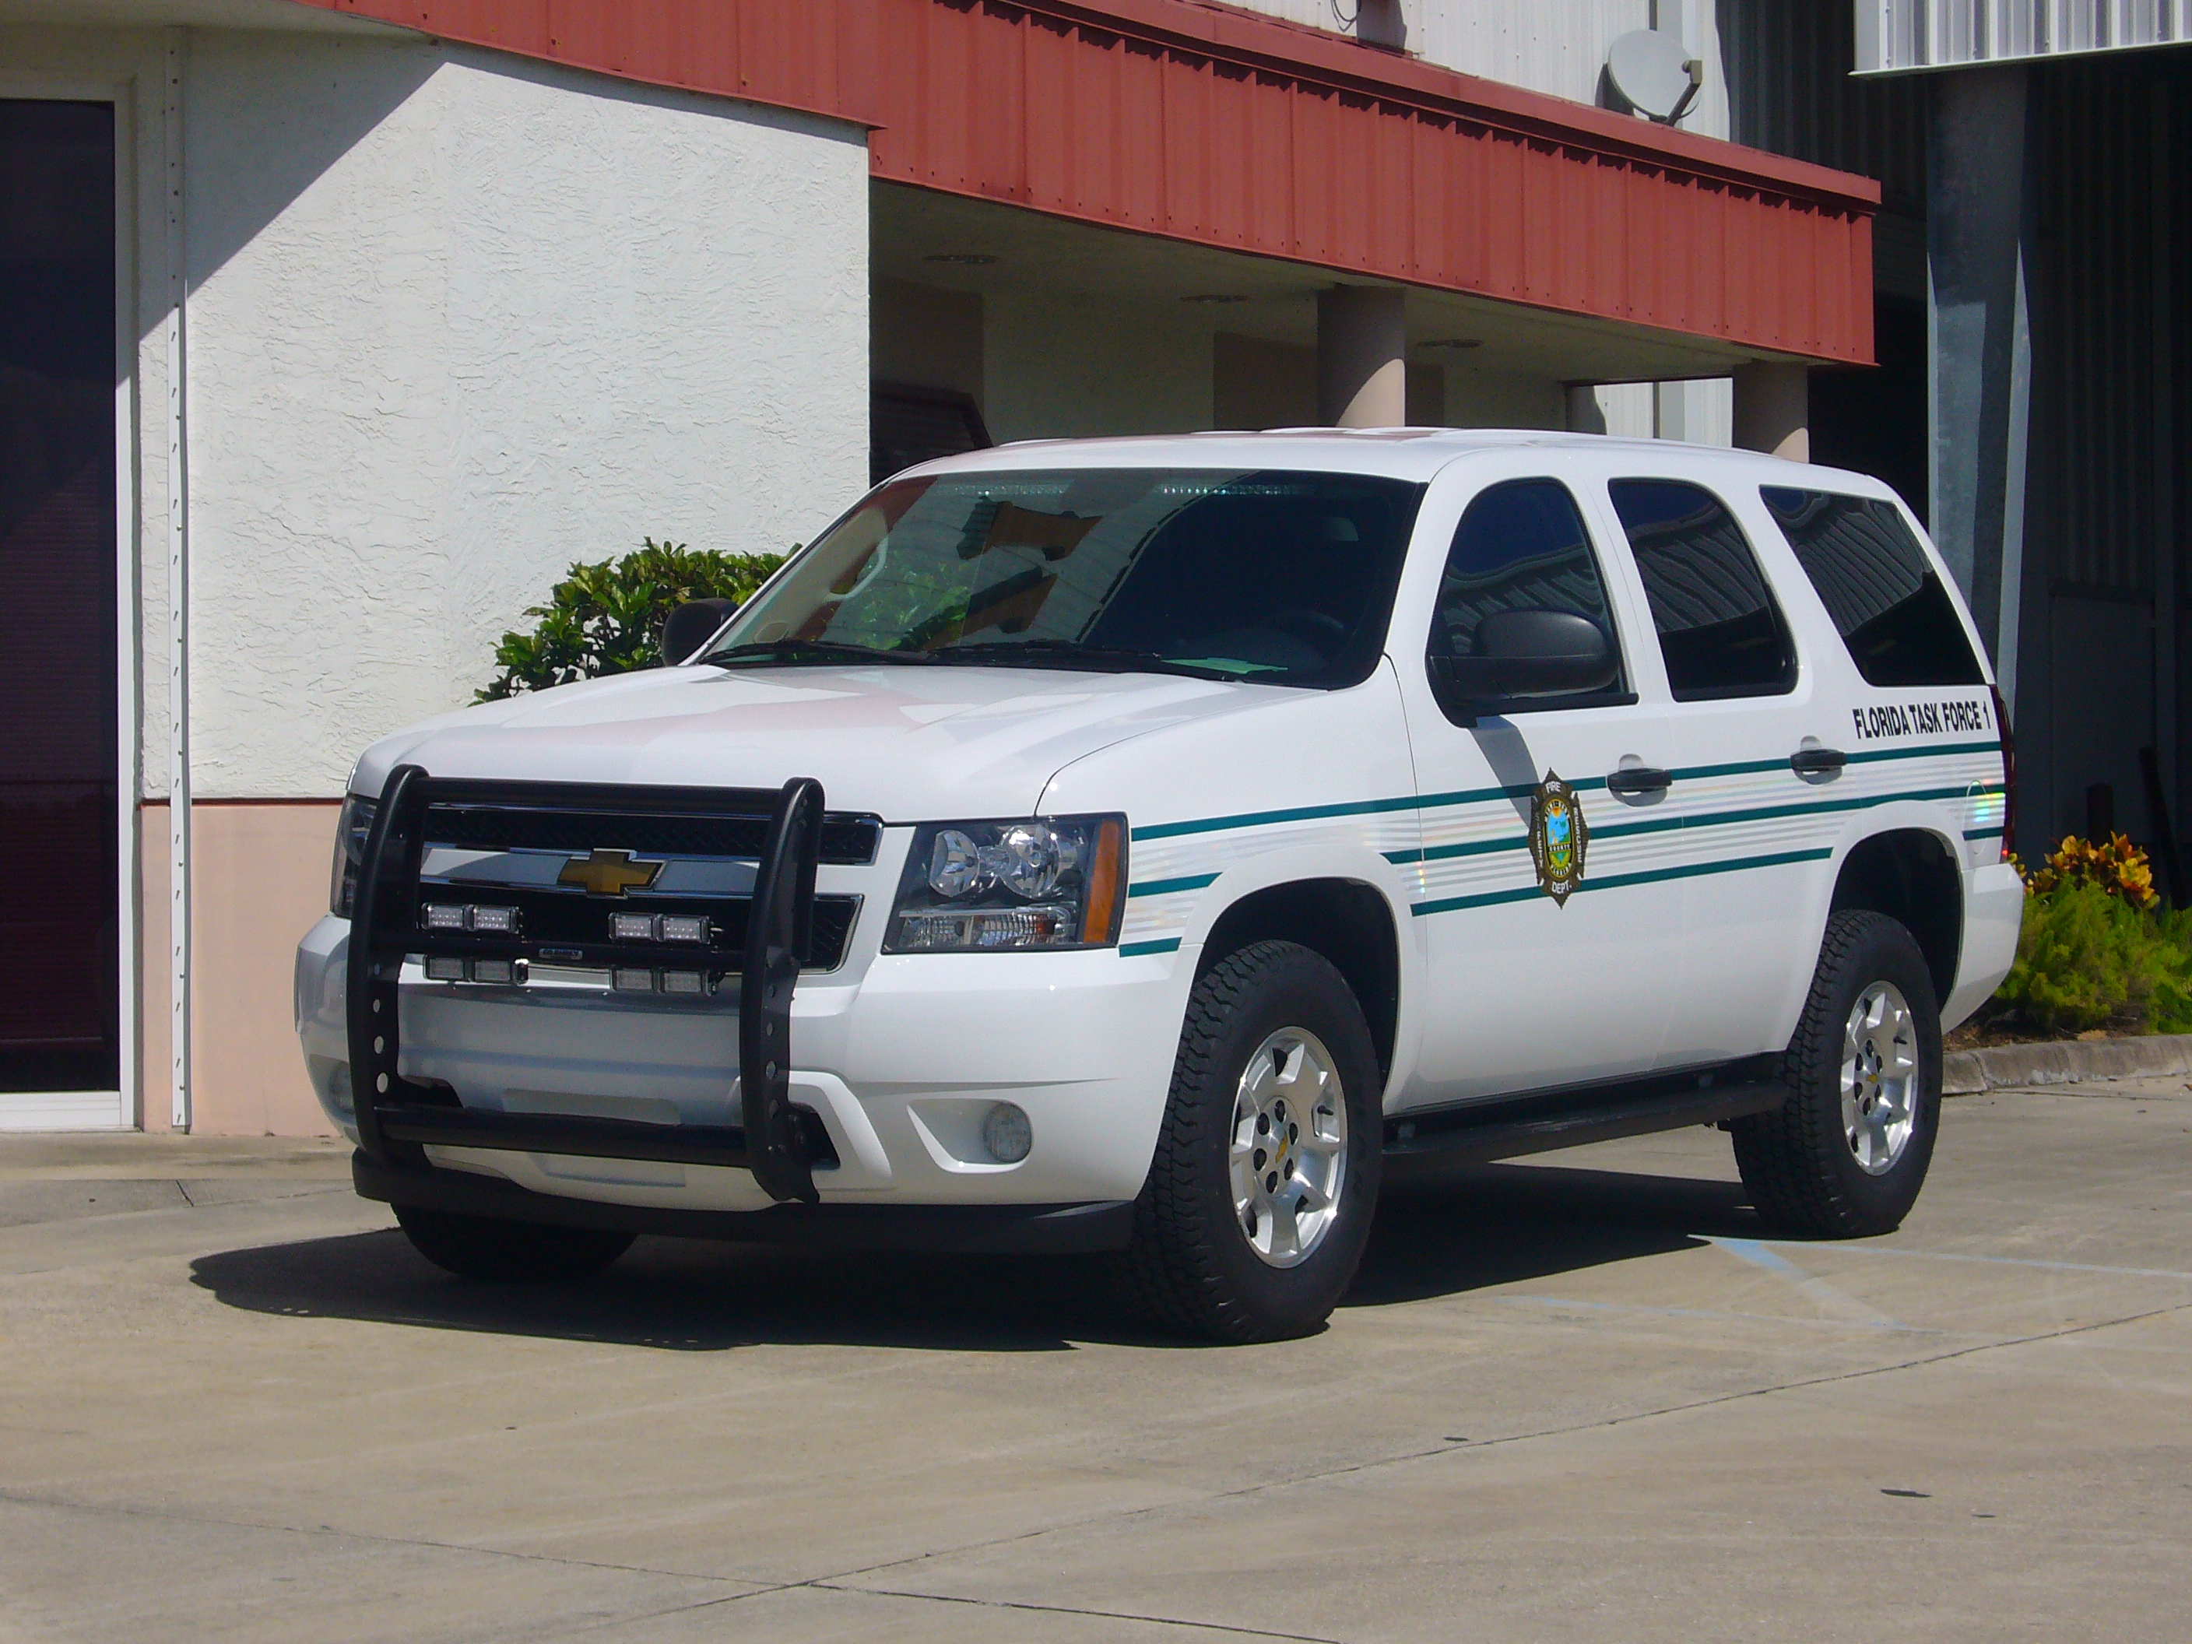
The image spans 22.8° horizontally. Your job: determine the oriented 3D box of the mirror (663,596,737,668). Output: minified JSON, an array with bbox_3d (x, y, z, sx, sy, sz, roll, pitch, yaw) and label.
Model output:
[{"bbox_3d":[-0.867,-0.409,12.338,0.340,0.200,0.200,2,1,31],"label":"mirror"}]

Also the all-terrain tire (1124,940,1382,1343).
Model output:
[{"bbox_3d":[0.285,0.624,10.637,0.275,0.790,0.790,2,1,31],"label":"all-terrain tire"}]

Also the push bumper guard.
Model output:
[{"bbox_3d":[-0.954,0.301,10.244,0.960,0.800,0.320,2,1,31],"label":"push bumper guard"}]

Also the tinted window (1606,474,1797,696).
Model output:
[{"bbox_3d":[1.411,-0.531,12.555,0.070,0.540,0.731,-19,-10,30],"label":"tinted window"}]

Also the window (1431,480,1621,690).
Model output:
[{"bbox_3d":[0.868,-0.521,11.653,0.070,0.490,0.861,-19,-10,30],"label":"window"}]

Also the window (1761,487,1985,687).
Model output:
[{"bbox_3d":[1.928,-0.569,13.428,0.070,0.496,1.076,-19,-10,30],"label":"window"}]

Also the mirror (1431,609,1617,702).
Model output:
[{"bbox_3d":[0.900,-0.343,11.270,0.340,0.200,0.200,2,1,31],"label":"mirror"}]

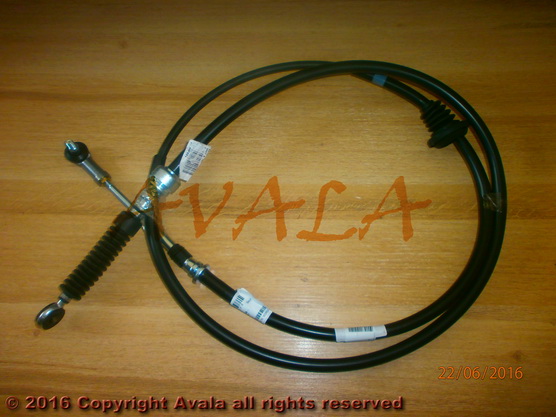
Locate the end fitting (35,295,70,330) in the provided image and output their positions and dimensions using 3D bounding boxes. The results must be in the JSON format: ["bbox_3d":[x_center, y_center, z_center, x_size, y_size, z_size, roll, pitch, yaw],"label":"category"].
[{"bbox_3d":[-0.274,0.126,0.531,0.013,0.030,0.041,34,76,21],"label":"end fitting"}]

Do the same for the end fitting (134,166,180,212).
[{"bbox_3d":[-0.142,-0.020,0.502,0.032,0.032,0.055,38,81,13],"label":"end fitting"}]

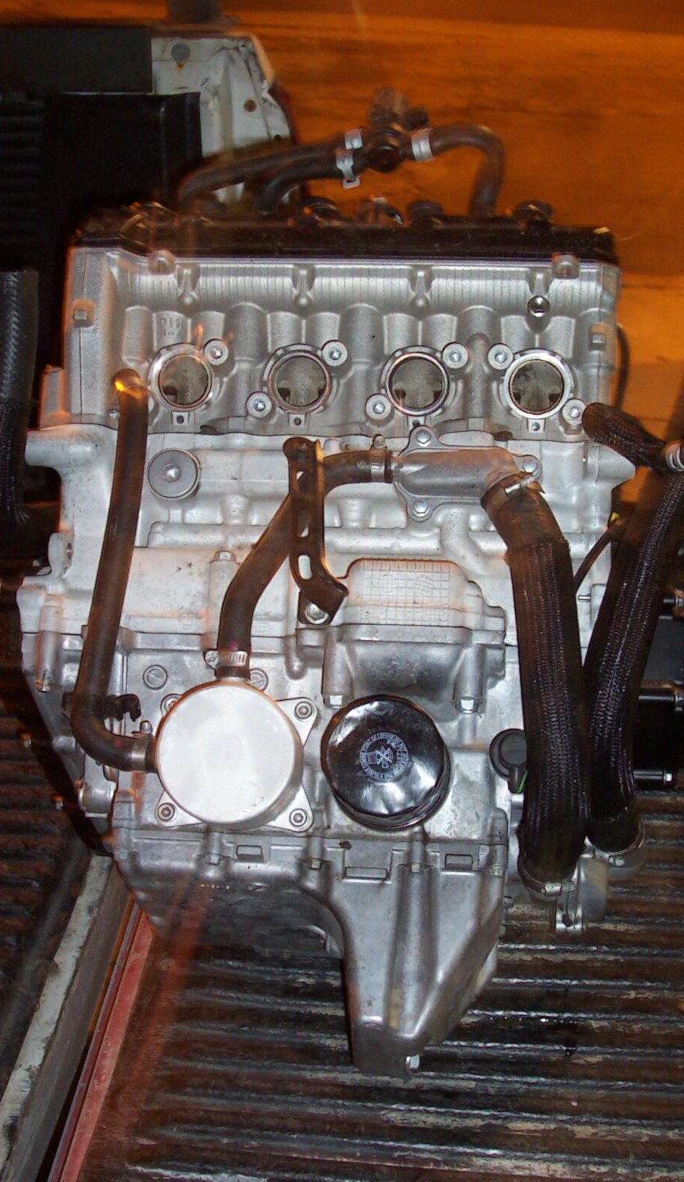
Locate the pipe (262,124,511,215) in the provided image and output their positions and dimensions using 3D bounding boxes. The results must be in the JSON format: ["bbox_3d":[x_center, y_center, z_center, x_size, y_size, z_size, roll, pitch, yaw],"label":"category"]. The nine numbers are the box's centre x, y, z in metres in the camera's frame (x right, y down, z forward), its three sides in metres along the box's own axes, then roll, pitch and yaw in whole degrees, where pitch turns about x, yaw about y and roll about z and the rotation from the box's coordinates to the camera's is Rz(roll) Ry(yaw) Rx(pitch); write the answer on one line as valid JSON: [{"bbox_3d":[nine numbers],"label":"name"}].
[{"bbox_3d":[0.026,-0.284,1.070,0.165,0.074,0.055,0,-6,0],"label":"pipe"}]

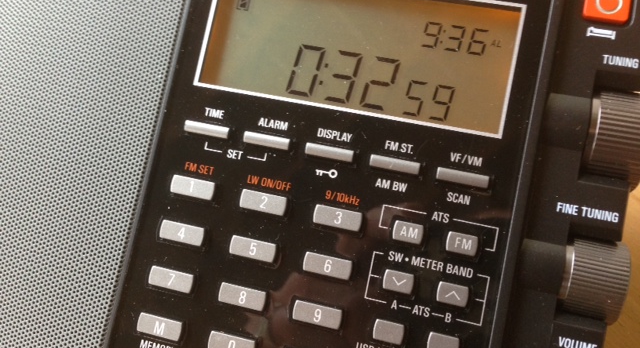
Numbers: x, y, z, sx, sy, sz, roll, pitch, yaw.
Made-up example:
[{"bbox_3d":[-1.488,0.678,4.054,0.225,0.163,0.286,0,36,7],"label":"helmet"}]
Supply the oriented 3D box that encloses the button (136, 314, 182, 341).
[{"bbox_3d":[-0.033,0.032,0.128,0.010,0.002,0.004,11,85,11],"label":"button"}]

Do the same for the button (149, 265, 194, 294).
[{"bbox_3d":[-0.032,0.023,0.132,0.010,0.002,0.004,11,86,11],"label":"button"}]

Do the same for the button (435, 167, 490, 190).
[{"bbox_3d":[0.028,0.001,0.122,0.010,0.002,0.002,11,86,11],"label":"button"}]

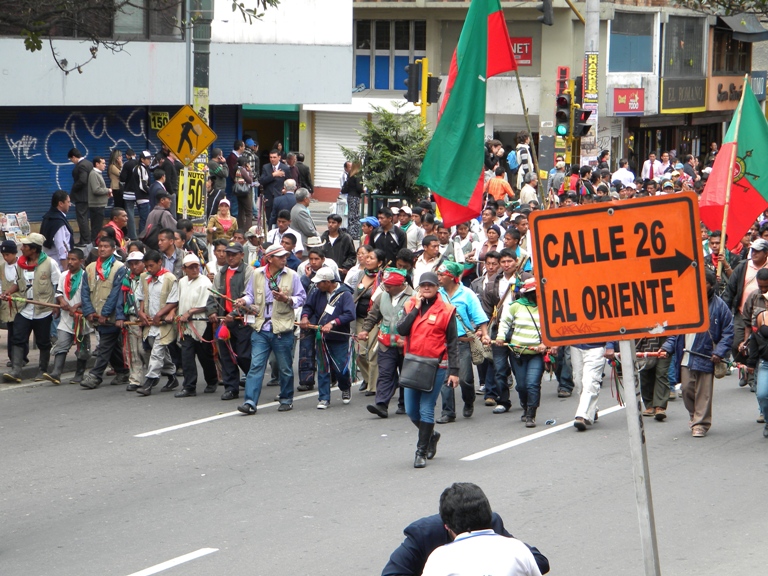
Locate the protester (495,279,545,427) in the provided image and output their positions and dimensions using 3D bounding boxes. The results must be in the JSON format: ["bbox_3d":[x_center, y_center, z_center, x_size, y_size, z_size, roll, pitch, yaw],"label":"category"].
[{"bbox_3d":[1.410,0.650,23.650,0.560,1.509,0.420,2,6,15],"label":"protester"}]

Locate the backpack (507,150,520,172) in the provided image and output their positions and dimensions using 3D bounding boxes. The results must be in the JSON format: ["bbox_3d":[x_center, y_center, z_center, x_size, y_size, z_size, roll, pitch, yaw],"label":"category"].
[{"bbox_3d":[2.640,-2.579,47.500,0.220,0.460,0.300,-2,6,-30],"label":"backpack"}]

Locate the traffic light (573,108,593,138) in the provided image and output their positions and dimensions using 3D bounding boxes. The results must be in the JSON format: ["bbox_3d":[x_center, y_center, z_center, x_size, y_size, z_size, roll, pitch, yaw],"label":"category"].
[{"bbox_3d":[3.664,-3.042,43.000,0.290,0.520,0.250,4,7,30],"label":"traffic light"}]

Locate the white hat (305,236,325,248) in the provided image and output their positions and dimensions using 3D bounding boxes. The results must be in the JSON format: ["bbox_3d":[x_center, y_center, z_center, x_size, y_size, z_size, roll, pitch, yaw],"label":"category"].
[{"bbox_3d":[-0.797,-0.529,27.100,0.240,0.120,0.280,3,6,27],"label":"white hat"}]

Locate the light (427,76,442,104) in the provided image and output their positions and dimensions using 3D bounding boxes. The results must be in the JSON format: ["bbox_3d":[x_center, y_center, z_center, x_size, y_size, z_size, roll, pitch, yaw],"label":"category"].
[{"bbox_3d":[1.023,-3.985,47.000,0.280,0.510,0.250,0,6,-10],"label":"light"}]

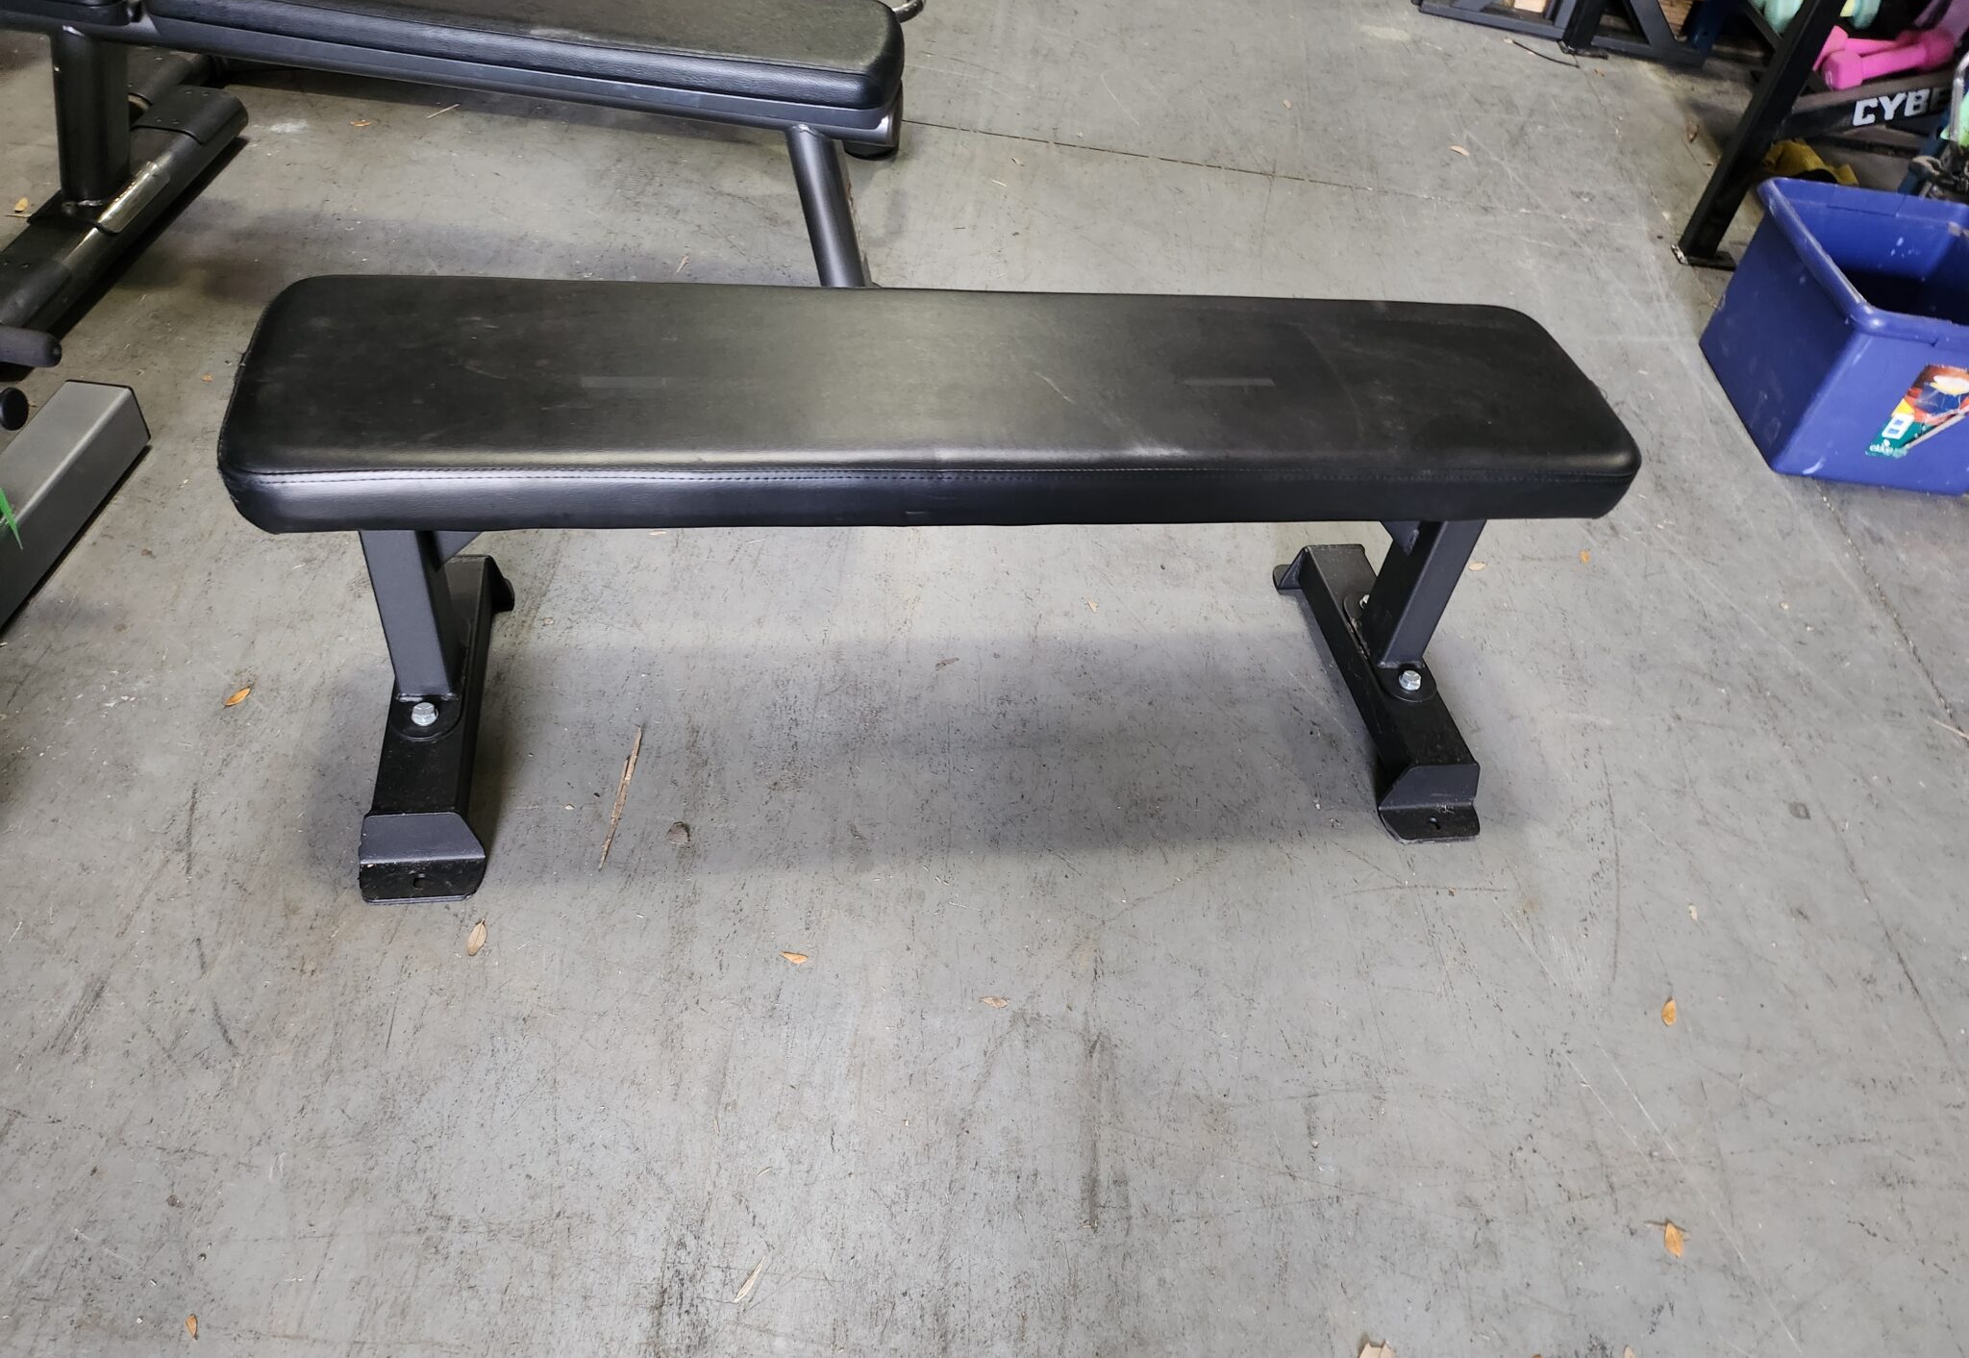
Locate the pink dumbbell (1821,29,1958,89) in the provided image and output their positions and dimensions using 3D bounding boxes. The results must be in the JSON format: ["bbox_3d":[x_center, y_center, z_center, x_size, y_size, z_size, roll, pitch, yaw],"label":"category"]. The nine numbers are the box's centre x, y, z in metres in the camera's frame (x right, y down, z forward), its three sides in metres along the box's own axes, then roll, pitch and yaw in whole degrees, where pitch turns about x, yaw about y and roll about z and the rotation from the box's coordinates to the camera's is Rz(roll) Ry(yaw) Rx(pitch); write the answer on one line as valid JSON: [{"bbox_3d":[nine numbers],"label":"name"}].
[{"bbox_3d":[1.723,-1.181,2.600,0.197,0.071,0.071,-11,44,12],"label":"pink dumbbell"}]

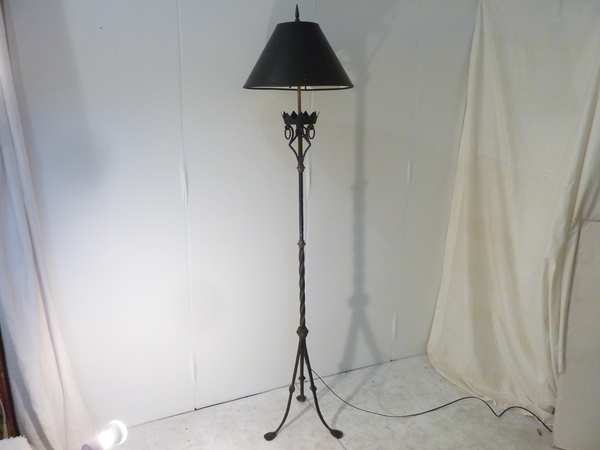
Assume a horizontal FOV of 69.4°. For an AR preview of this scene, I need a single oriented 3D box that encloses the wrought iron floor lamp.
[{"bbox_3d":[0.008,0.067,1.803,0.413,1.780,0.413,-1,15,0],"label":"wrought iron floor lamp"}]

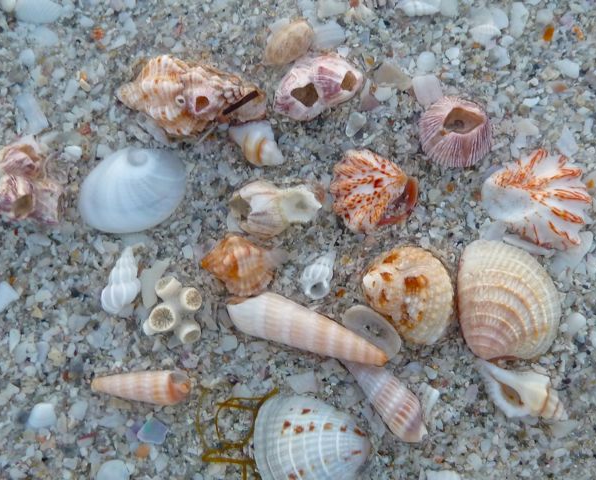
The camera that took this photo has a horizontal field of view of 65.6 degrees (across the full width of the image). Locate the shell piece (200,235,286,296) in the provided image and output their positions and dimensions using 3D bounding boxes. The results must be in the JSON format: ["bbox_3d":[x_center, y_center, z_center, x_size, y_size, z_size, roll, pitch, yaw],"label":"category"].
[{"bbox_3d":[-0.015,0.007,0.123,0.022,0.013,0.016,-8,78,-2],"label":"shell piece"}]

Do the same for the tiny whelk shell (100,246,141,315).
[{"bbox_3d":[-0.054,0.013,0.143,0.011,0.010,0.020,11,76,3],"label":"tiny whelk shell"}]

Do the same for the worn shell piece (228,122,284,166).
[{"bbox_3d":[-0.013,-0.032,0.154,0.022,0.010,0.013,42,80,9],"label":"worn shell piece"}]

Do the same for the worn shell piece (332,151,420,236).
[{"bbox_3d":[0.021,-0.014,0.129,0.024,0.009,0.023,-14,78,-3],"label":"worn shell piece"}]

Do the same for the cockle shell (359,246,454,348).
[{"bbox_3d":[0.034,0.017,0.141,0.026,0.012,0.029,-27,78,-6],"label":"cockle shell"}]

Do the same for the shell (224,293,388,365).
[{"bbox_3d":[0.003,0.027,0.138,0.049,0.013,0.012,21,77,5],"label":"shell"}]

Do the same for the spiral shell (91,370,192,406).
[{"bbox_3d":[-0.046,0.043,0.135,0.028,0.010,0.009,3,76,1],"label":"spiral shell"}]

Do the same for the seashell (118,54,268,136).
[{"bbox_3d":[-0.030,-0.041,0.132,0.042,0.018,0.022,6,78,1],"label":"seashell"}]

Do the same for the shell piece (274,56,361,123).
[{"bbox_3d":[0.006,-0.044,0.135,0.027,0.012,0.017,-23,79,-5],"label":"shell piece"}]

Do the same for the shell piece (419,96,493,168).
[{"bbox_3d":[0.053,-0.036,0.154,0.023,0.012,0.025,5,76,1],"label":"shell piece"}]

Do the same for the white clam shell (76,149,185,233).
[{"bbox_3d":[-0.054,-0.016,0.150,0.034,0.009,0.027,-27,78,-6],"label":"white clam shell"}]

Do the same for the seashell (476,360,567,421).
[{"bbox_3d":[0.057,0.038,0.117,0.026,0.010,0.013,33,80,7],"label":"seashell"}]

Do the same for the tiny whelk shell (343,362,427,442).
[{"bbox_3d":[0.022,0.041,0.117,0.028,0.009,0.011,43,81,8],"label":"tiny whelk shell"}]

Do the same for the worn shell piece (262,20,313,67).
[{"bbox_3d":[-0.003,-0.070,0.165,0.015,0.006,0.022,44,80,10],"label":"worn shell piece"}]

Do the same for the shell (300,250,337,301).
[{"bbox_3d":[0.006,0.010,0.125,0.008,0.007,0.014,23,79,5],"label":"shell"}]

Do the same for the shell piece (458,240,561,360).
[{"bbox_3d":[0.064,0.018,0.140,0.030,0.013,0.035,4,76,1],"label":"shell piece"}]

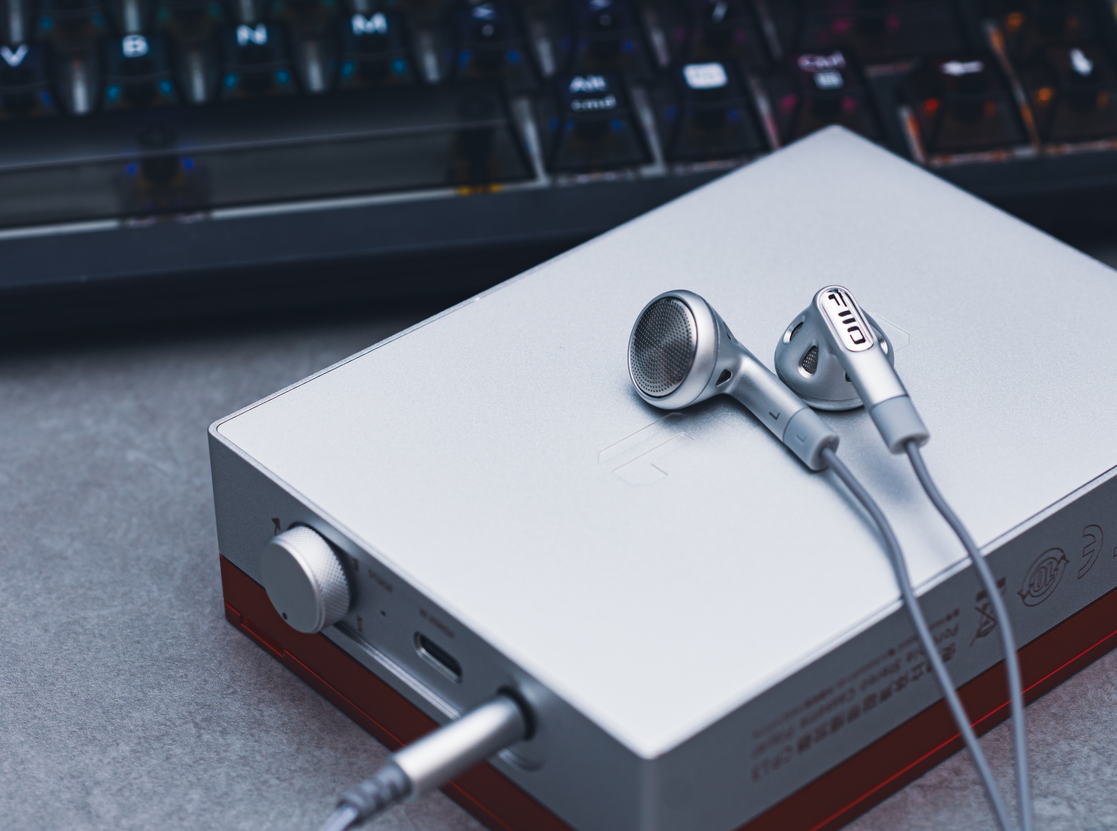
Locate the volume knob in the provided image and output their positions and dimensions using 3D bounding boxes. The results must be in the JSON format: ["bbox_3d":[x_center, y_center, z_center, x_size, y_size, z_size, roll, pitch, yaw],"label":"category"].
[{"bbox_3d":[-0.033,0.021,0.335,0.006,0.013,0.013,-27,43,-32],"label":"volume knob"}]

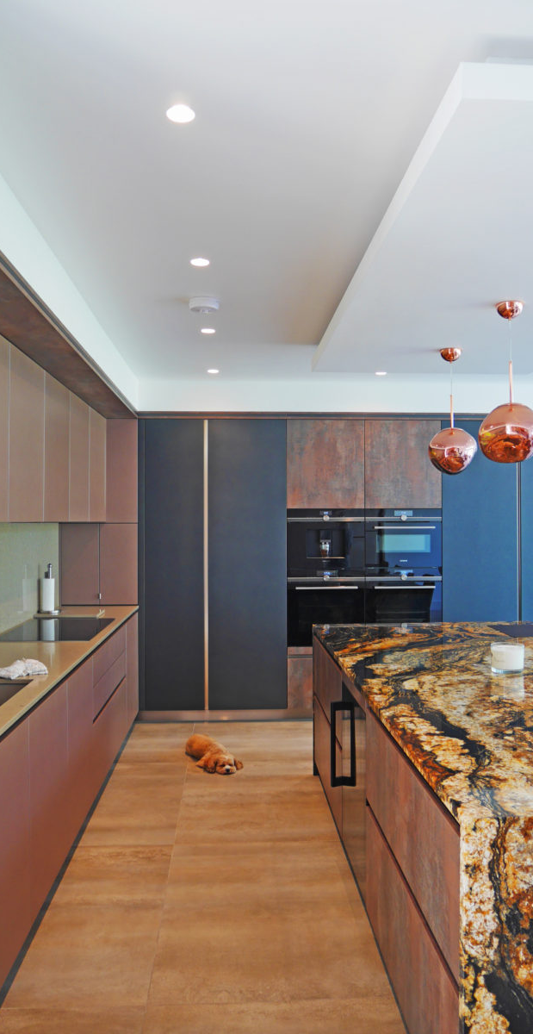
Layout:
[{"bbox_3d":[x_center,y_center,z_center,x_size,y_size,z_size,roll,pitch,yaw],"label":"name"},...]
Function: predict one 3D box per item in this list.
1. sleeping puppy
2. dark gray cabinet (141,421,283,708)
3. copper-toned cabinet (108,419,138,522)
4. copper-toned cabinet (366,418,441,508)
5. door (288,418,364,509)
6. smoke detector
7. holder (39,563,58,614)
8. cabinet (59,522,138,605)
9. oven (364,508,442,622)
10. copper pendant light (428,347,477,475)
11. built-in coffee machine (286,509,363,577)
[{"bbox_3d":[-0.344,1.474,4.880,0.220,0.145,0.500,0,0,-30],"label":"sleeping puppy"},{"bbox_3d":[-0.421,0.360,6.252,1.135,2.260,0.600,0,0,-2],"label":"dark gray cabinet"},{"bbox_3d":[-1.104,-0.353,6.122,0.238,0.794,0.450,0,0,-3],"label":"copper-toned cabinet"},{"bbox_3d":[1.045,-0.408,6.297,0.595,0.690,0.570,0,0,-2],"label":"copper-toned cabinet"},{"bbox_3d":[0.454,-0.410,5.944,0.597,0.675,0.040,0,0,-3],"label":"door"},{"bbox_3d":[-0.301,-1.026,3.770,0.144,0.042,0.144,0,0,-3],"label":"smoke detector"},{"bbox_3d":[-1.470,0.481,5.261,0.140,0.335,0.140,0,0,-2],"label":"holder"},{"bbox_3d":[-1.288,0.360,6.146,0.602,0.621,0.520,0,0,-3],"label":"cabinet"},{"bbox_3d":[1.046,0.469,6.266,0.602,1.062,0.550,0,0,-3],"label":"oven"},{"bbox_3d":[0.998,-0.573,4.179,0.262,0.670,0.262,0,0,-2],"label":"copper pendant light"},{"bbox_3d":[0.448,0.177,6.215,0.598,0.478,0.500,0,0,-3],"label":"built-in coffee machine"}]

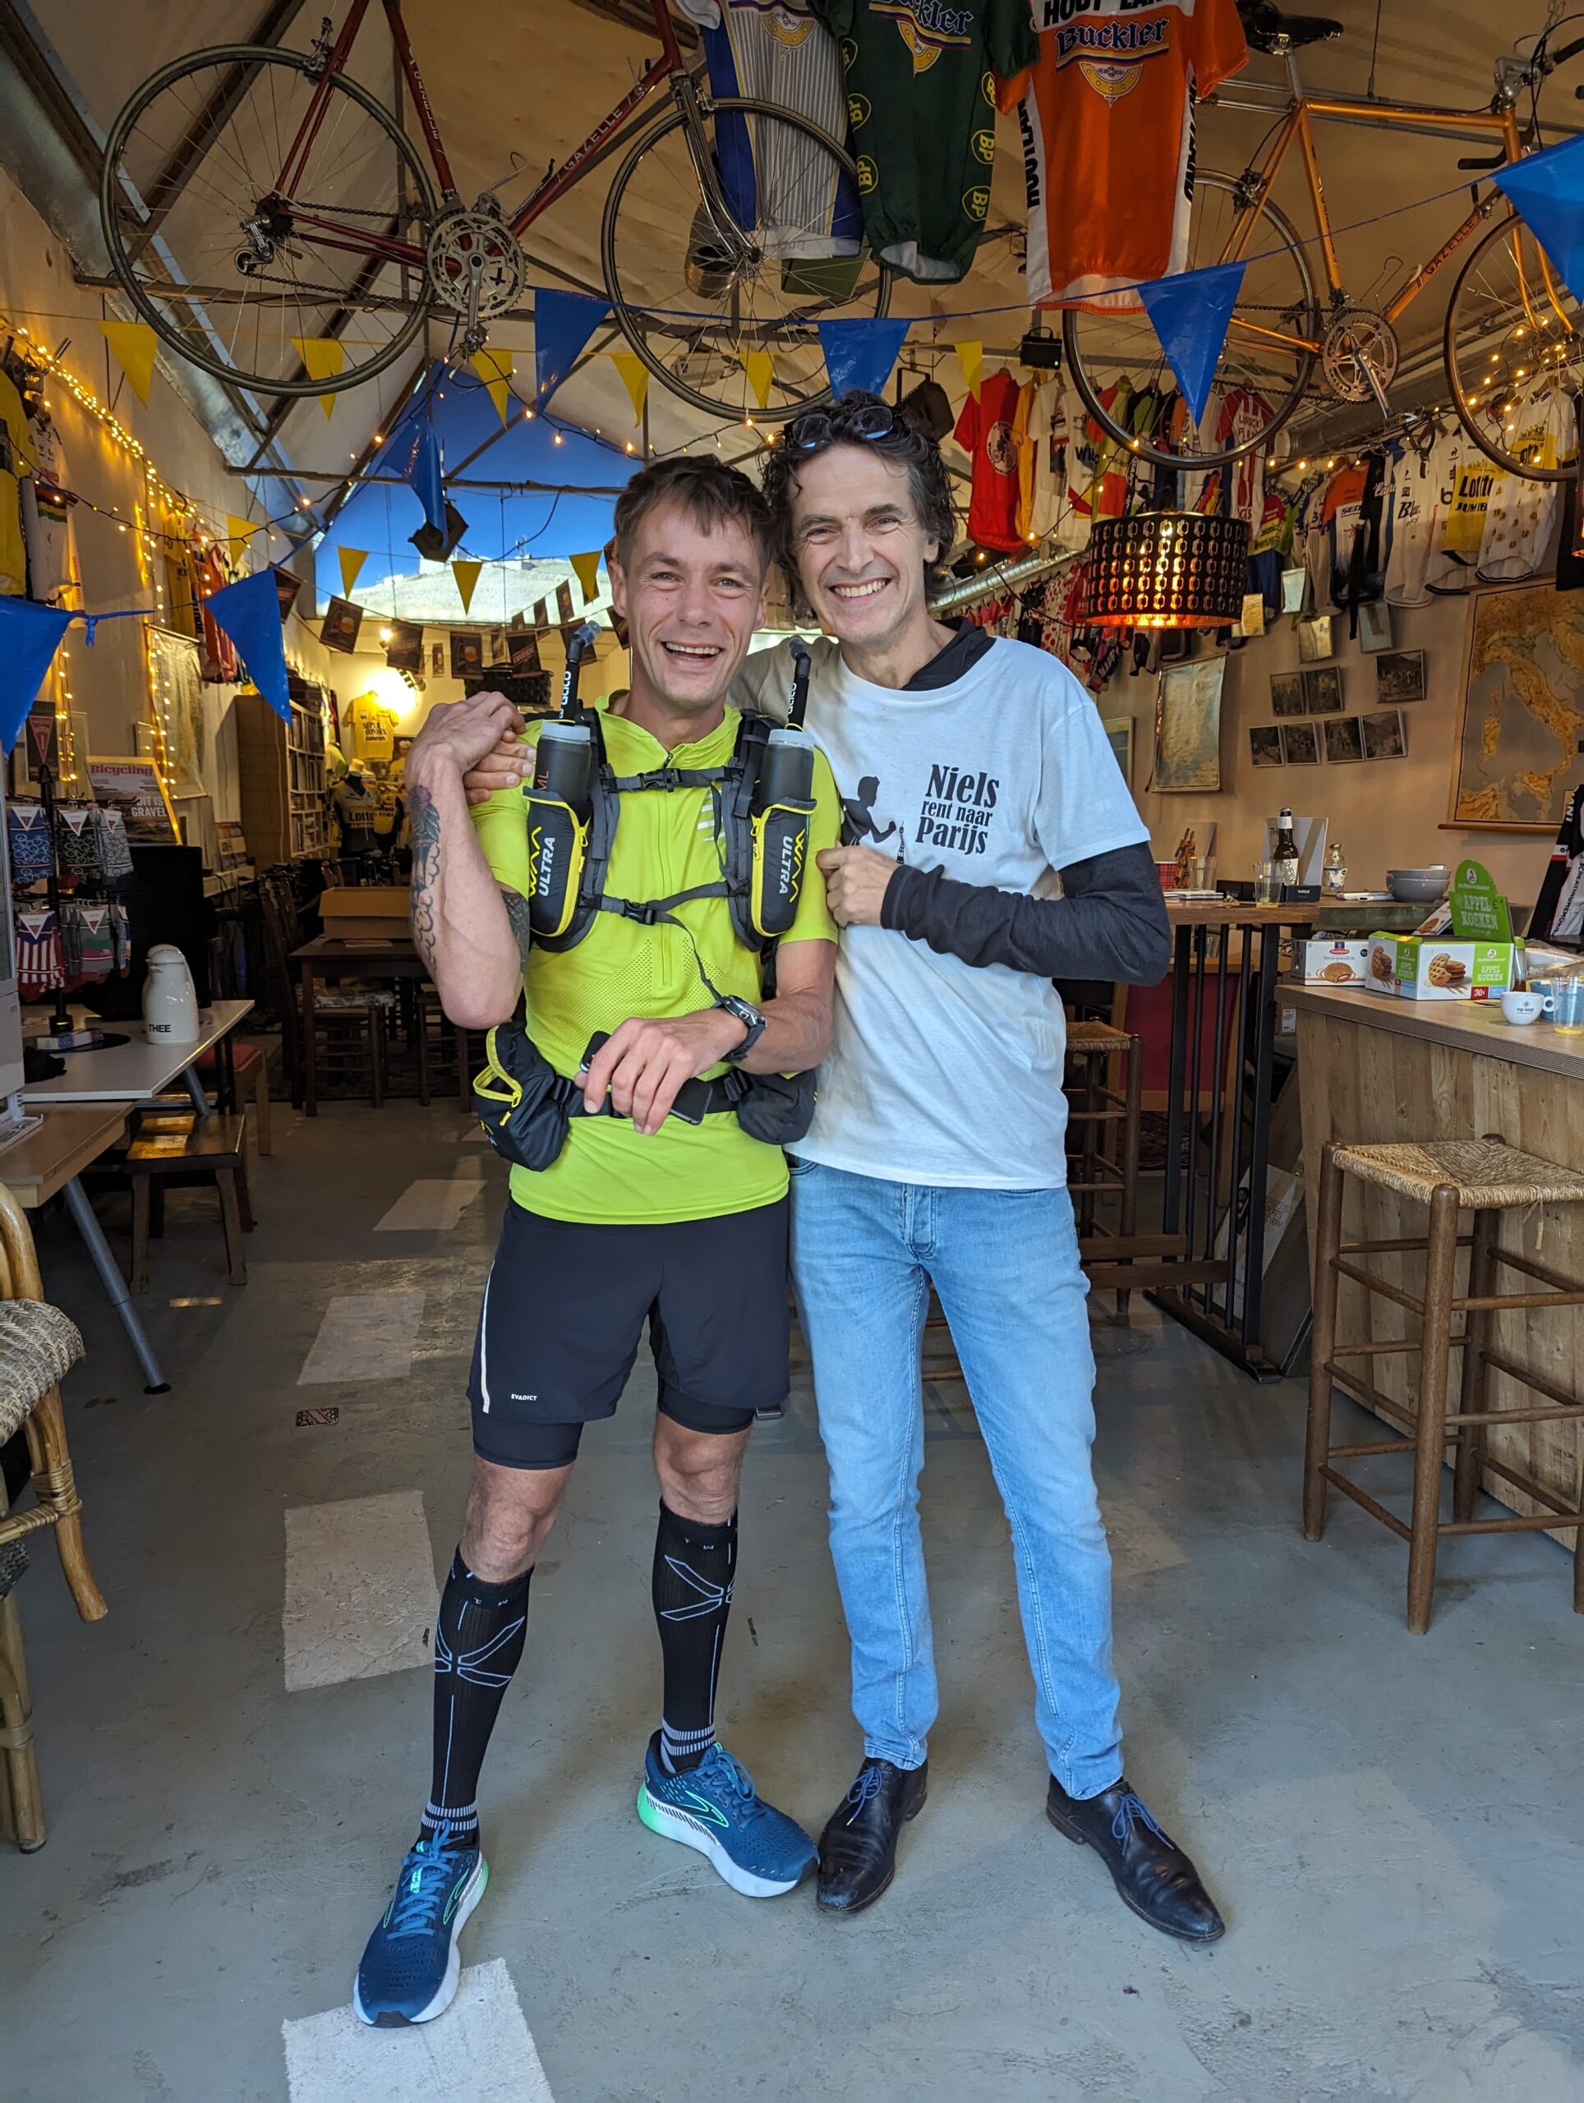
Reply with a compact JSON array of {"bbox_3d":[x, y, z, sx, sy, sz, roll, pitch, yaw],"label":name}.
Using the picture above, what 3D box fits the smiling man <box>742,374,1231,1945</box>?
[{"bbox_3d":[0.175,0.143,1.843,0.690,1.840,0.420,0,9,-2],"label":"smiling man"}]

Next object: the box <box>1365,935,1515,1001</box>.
[{"bbox_3d":[1.505,-0.198,3.409,0.220,0.127,0.245,0,9,-3],"label":"box"}]

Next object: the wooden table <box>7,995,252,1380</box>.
[{"bbox_3d":[-2.080,0.337,4.209,0.800,0.740,1.720,-2,9,-13],"label":"wooden table"}]

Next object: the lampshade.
[{"bbox_3d":[1.075,-1.380,4.190,0.440,0.255,0.440,0,9,0],"label":"lampshade"}]

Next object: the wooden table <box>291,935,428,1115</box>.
[{"bbox_3d":[-2.000,-0.150,7.362,0.900,0.750,1.200,-2,9,-10],"label":"wooden table"}]

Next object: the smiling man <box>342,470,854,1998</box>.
[{"bbox_3d":[-0.220,0.203,1.751,0.550,1.750,0.480,-1,9,-8],"label":"smiling man"}]

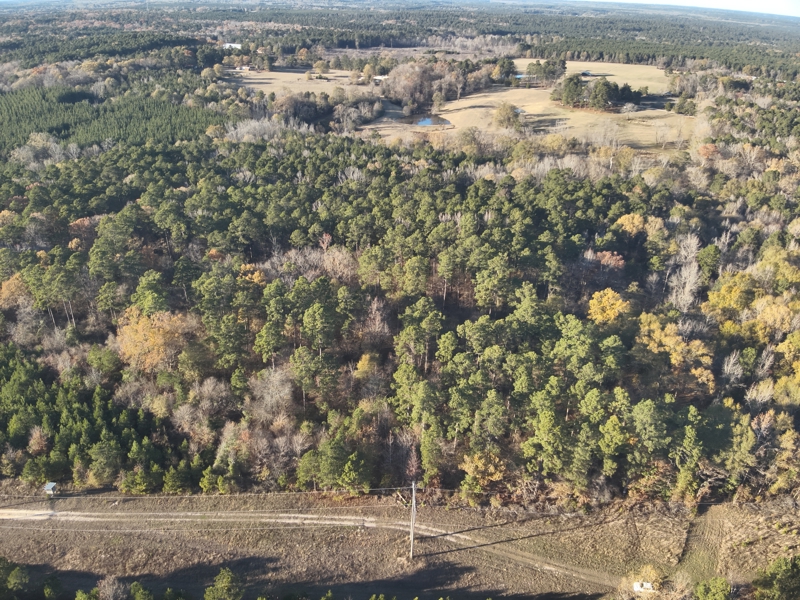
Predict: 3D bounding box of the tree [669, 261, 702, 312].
[{"bbox_3d":[108.000,-4.500,210.000,11.500,21.500,11.000,2,29,0],"label":"tree"}]

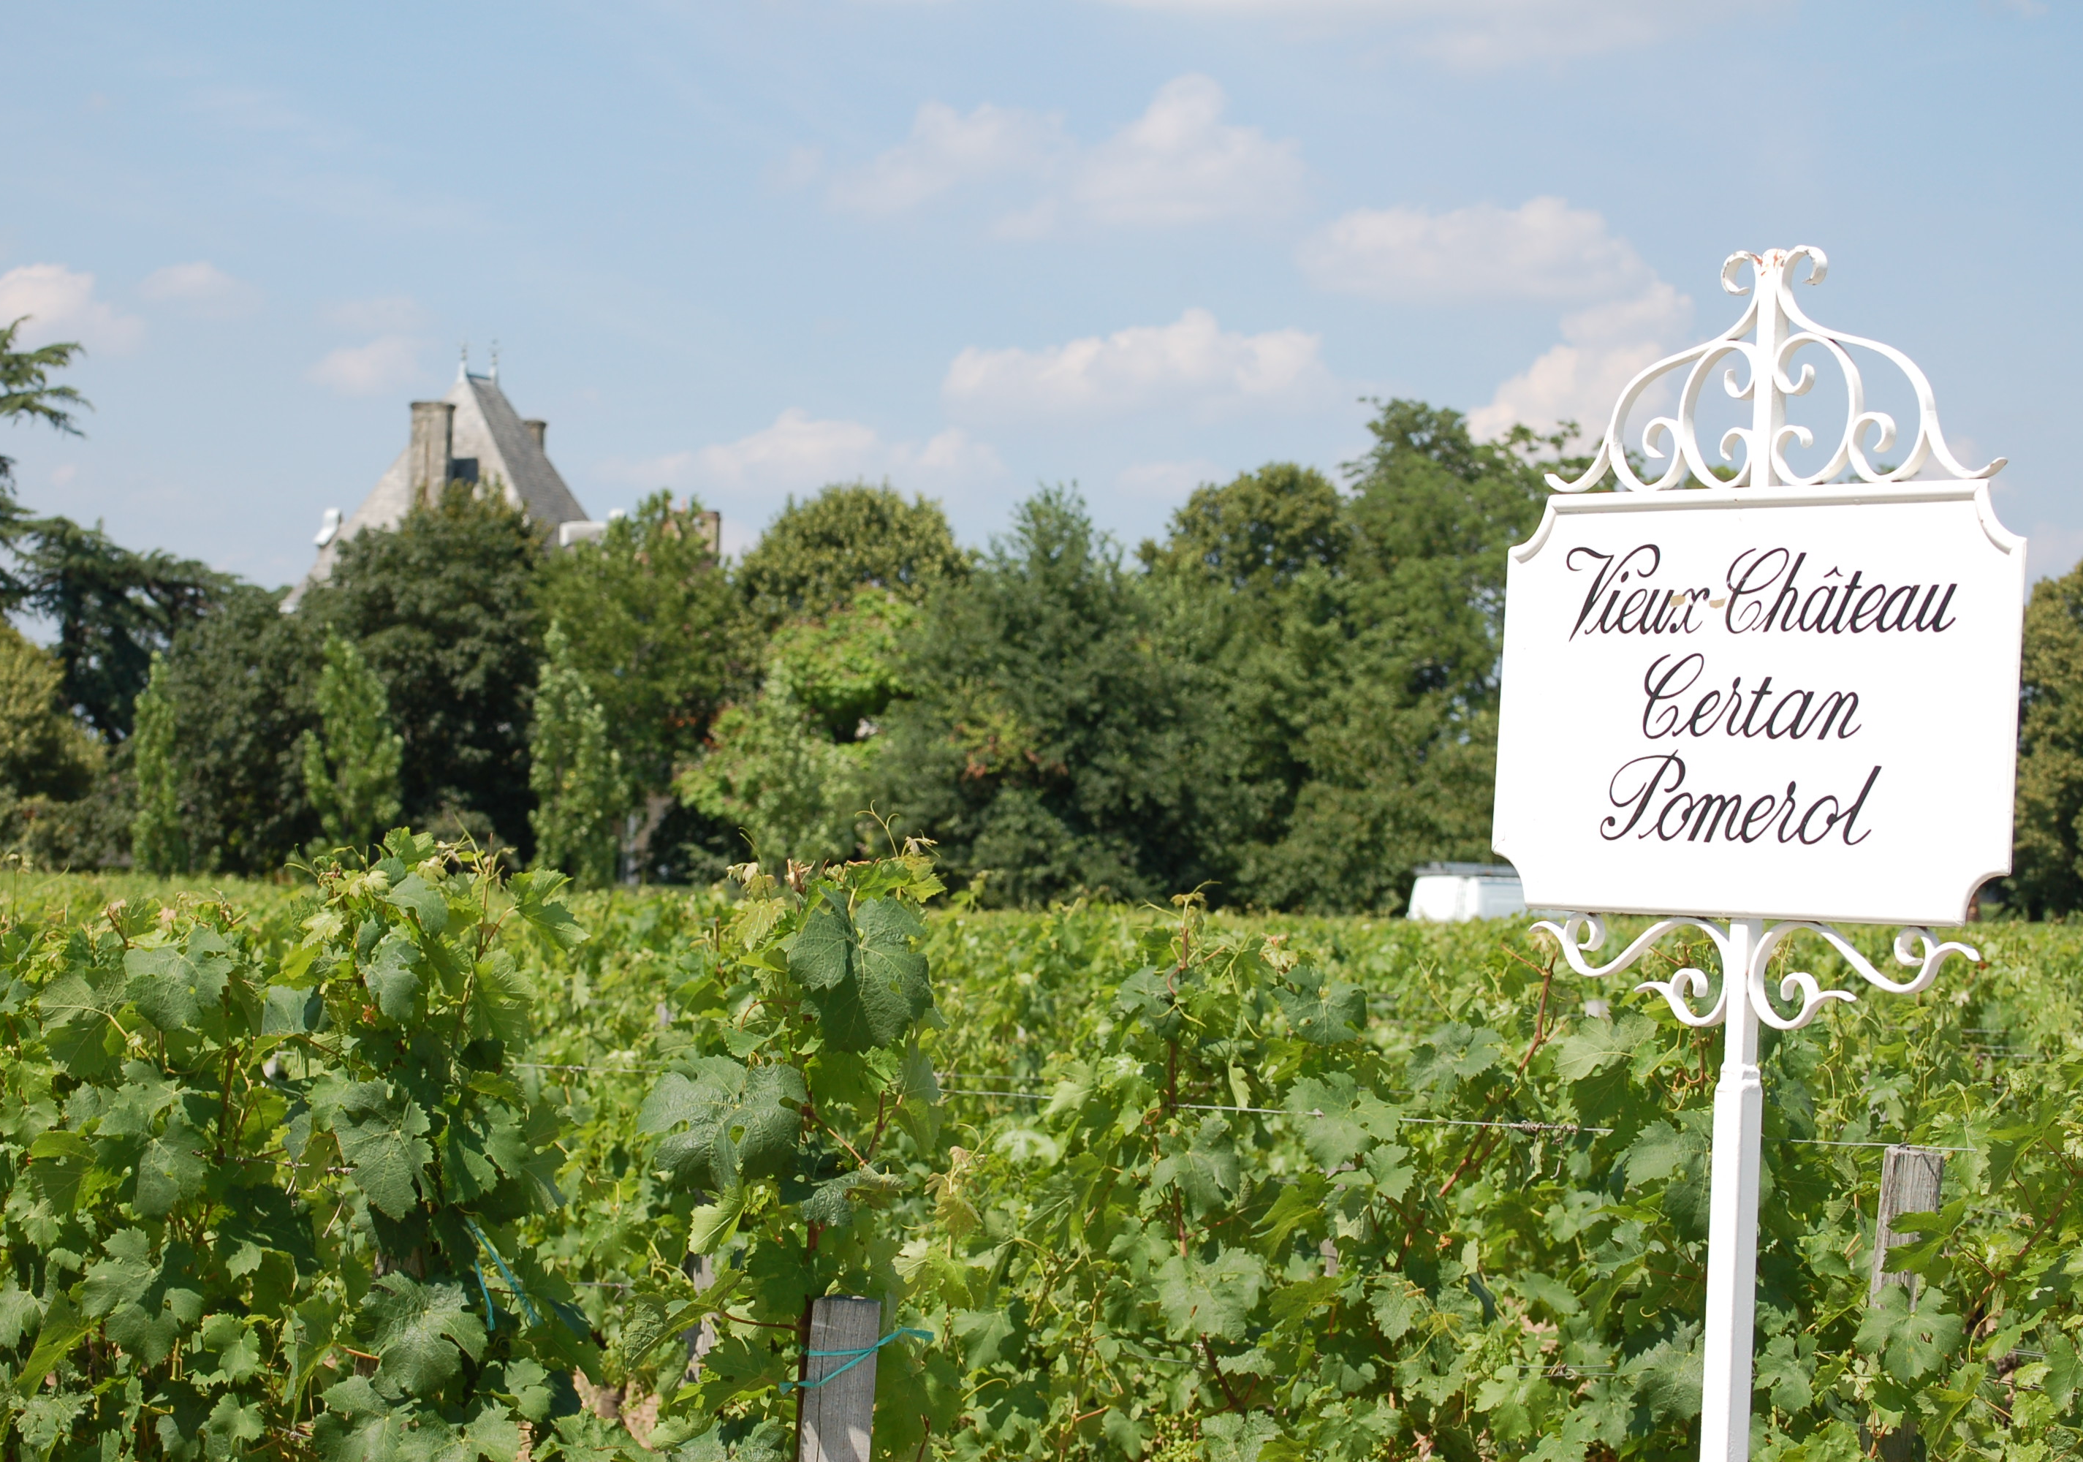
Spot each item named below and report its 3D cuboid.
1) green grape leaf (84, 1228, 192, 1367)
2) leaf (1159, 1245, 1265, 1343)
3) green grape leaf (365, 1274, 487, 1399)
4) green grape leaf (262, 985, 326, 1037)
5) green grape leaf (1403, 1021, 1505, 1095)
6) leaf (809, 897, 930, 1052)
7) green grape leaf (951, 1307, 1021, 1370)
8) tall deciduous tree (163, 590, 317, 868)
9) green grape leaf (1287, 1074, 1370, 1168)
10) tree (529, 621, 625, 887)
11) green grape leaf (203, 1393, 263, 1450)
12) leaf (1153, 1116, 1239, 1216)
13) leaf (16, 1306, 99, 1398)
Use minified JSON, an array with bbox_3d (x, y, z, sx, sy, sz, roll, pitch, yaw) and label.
[{"bbox_3d":[-1.011,0.634,5.600,0.125,0.155,0.045,1,-20,10],"label":"green grape leaf"},{"bbox_3d":[0.216,0.724,6.450,0.138,0.128,0.045,1,-20,10],"label":"leaf"},{"bbox_3d":[-0.646,0.635,5.250,0.130,0.139,0.045,2,-22,1],"label":"green grape leaf"},{"bbox_3d":[-0.837,0.313,5.600,0.078,0.075,0.035,1,-23,19],"label":"green grape leaf"},{"bbox_3d":[0.524,0.416,6.350,0.130,0.100,0.050,1,-27,10],"label":"green grape leaf"},{"bbox_3d":[-0.169,0.240,4.920,0.120,0.152,0.045,2,-11,-5],"label":"leaf"},{"bbox_3d":[-0.072,0.821,6.750,0.095,0.086,0.040,2,-2,-1],"label":"green grape leaf"},{"bbox_3d":[-16.424,0.672,103.000,3.607,7.213,4.200,2,-2,0],"label":"tall deciduous tree"},{"bbox_3d":[0.368,0.499,6.400,0.112,0.122,0.040,1,-20,13],"label":"green grape leaf"},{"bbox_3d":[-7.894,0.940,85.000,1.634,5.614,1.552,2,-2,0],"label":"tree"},{"bbox_3d":[-0.865,0.739,5.350,0.064,0.062,0.035,2,-17,-2],"label":"green grape leaf"},{"bbox_3d":[0.201,0.569,6.550,0.112,0.130,0.050,2,-2,2],"label":"leaf"},{"bbox_3d":[-1.102,0.692,5.600,0.094,0.108,0.050,2,-2,-11],"label":"leaf"}]

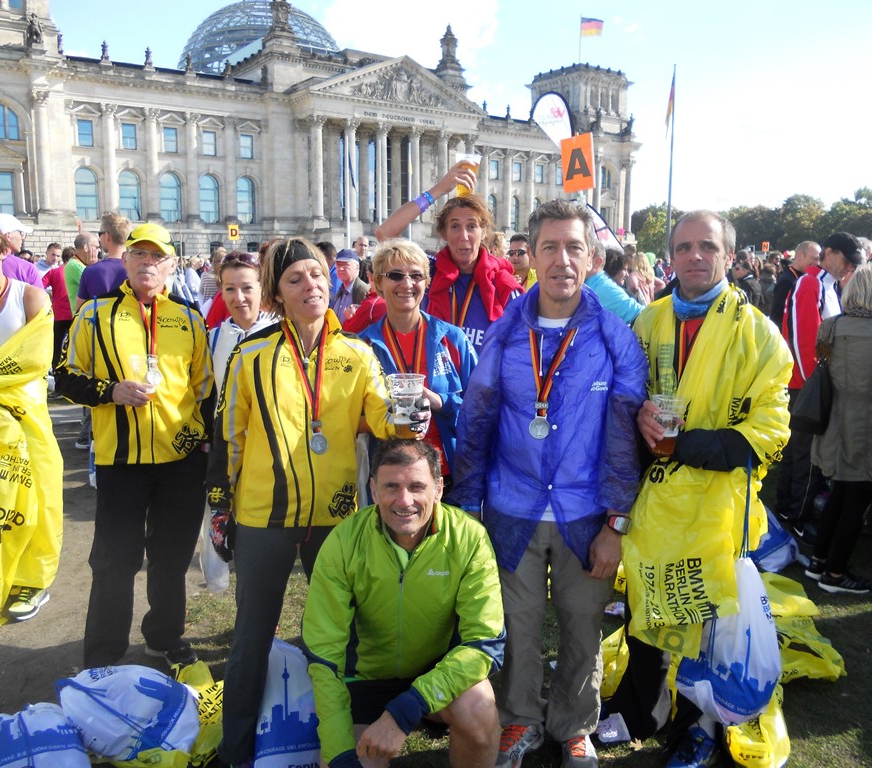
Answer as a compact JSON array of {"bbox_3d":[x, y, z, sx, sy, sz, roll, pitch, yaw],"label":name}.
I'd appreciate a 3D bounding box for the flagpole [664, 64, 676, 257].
[{"bbox_3d":[31.753,-28.169,108.109,0.500,28.310,0.500,0,8,0],"label":"flagpole"}]

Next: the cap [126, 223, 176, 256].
[{"bbox_3d":[-1.026,-0.525,2.880,0.175,0.125,0.250,1,12,-27],"label":"cap"}]

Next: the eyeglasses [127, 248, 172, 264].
[{"bbox_3d":[-0.971,-0.432,2.706,0.148,0.045,0.140,7,5,-12],"label":"eyeglasses"}]

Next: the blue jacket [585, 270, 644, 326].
[{"bbox_3d":[0.750,-0.192,3.760,0.550,0.720,0.350,-2,8,-11],"label":"blue jacket"}]

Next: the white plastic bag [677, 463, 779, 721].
[{"bbox_3d":[0.829,0.600,2.277,0.270,0.770,0.200,-1,8,-8],"label":"white plastic bag"}]

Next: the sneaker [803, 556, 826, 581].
[{"bbox_3d":[1.948,0.905,3.896,0.265,0.110,0.100,5,10,33],"label":"sneaker"}]

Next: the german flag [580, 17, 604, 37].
[{"bbox_3d":[34.983,-79.802,178.537,5.000,3.600,1.000,1,8,6],"label":"german flag"}]

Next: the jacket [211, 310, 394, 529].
[{"bbox_3d":[-0.354,0.086,2.120,0.480,0.560,0.380,-4,9,-20],"label":"jacket"}]

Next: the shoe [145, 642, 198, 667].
[{"bbox_3d":[-1.005,1.028,3.035,0.265,0.105,0.100,6,10,34],"label":"shoe"}]

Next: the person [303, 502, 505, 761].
[{"bbox_3d":[-0.082,0.693,2.088,0.520,1.020,0.660,0,8,-3],"label":"person"}]

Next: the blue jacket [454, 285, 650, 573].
[{"bbox_3d":[0.314,0.123,2.331,0.540,0.810,0.350,1,8,6],"label":"blue jacket"}]

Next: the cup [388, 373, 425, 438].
[{"bbox_3d":[-0.071,0.051,1.930,0.092,0.149,0.092,-1,8,0],"label":"cup"}]

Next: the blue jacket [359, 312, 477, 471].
[{"bbox_3d":[-0.085,0.051,2.480,0.450,0.550,0.320,-1,8,-6],"label":"blue jacket"}]

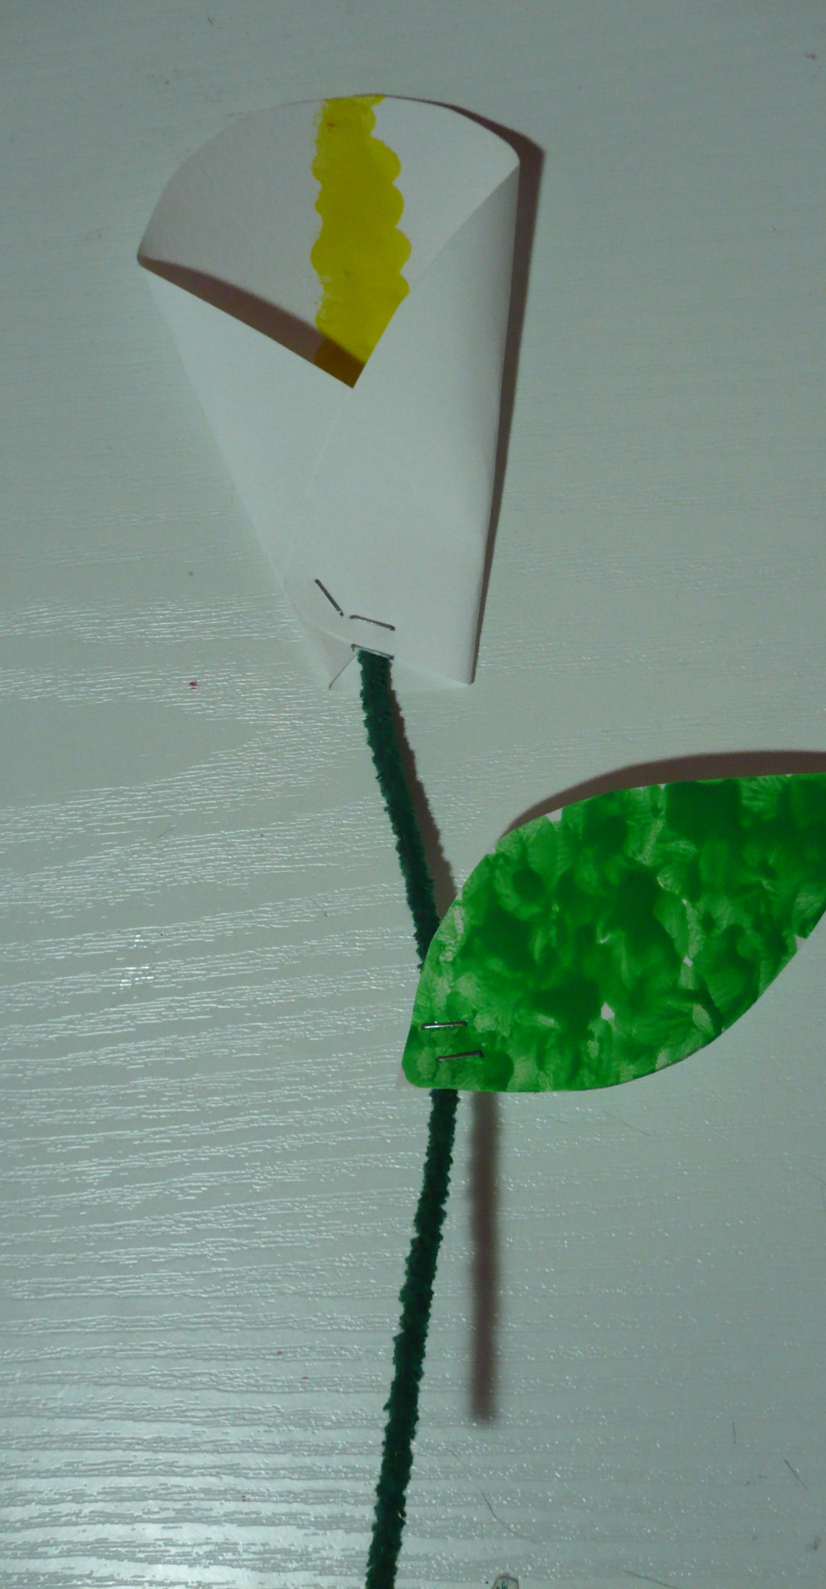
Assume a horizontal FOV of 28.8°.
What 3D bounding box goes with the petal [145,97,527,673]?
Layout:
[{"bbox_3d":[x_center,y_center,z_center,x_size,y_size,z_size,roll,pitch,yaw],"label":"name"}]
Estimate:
[{"bbox_3d":[-0.023,-0.110,0.437,0.104,0.024,0.162,-3,87,0],"label":"petal"}]

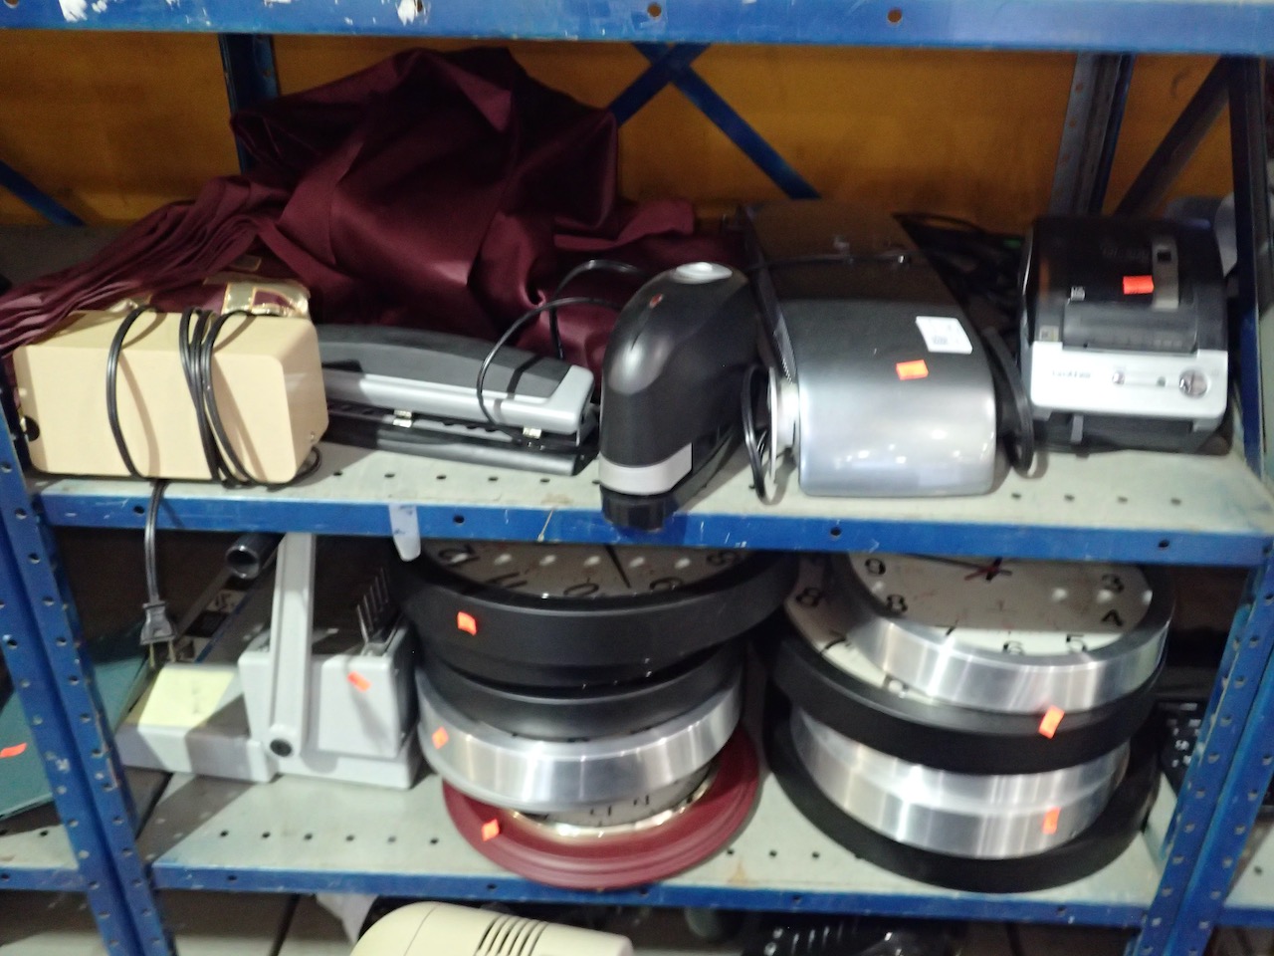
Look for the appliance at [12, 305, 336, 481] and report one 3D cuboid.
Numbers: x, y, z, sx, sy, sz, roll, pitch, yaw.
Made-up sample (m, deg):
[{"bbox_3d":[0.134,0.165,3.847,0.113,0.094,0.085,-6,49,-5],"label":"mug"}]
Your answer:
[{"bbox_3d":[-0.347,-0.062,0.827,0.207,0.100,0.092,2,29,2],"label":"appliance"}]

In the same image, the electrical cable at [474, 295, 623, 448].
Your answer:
[{"bbox_3d":[-0.065,-0.082,0.821,0.115,0.100,0.080,2,29,2],"label":"electrical cable"}]

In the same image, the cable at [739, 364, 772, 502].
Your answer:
[{"bbox_3d":[0.086,-0.038,0.800,0.030,0.090,0.070,2,29,2],"label":"cable"}]

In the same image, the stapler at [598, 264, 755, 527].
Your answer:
[{"bbox_3d":[0.033,-0.066,0.816,0.060,0.122,0.205,11,31,18],"label":"stapler"}]

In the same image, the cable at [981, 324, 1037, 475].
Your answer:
[{"bbox_3d":[0.288,-0.065,0.859,0.040,0.080,0.110,2,29,2],"label":"cable"}]

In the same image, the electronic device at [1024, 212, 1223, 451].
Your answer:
[{"bbox_3d":[0.387,-0.122,0.898,0.146,0.142,0.188,6,30,10],"label":"electronic device"}]

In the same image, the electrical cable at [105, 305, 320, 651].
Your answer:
[{"bbox_3d":[-0.310,0.003,0.841,0.135,0.240,0.115,2,29,2],"label":"electrical cable"}]

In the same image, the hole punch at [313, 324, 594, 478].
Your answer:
[{"bbox_3d":[-0.174,-0.080,0.880,0.295,0.078,0.102,8,30,13],"label":"hole punch"}]

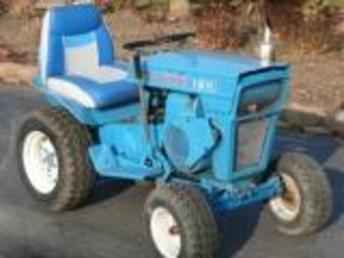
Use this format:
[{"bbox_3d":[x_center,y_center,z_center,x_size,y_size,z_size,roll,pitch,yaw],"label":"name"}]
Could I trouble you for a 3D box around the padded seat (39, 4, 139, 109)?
[{"bbox_3d":[-0.431,-0.425,4.768,0.470,0.510,0.500,-12,17,-39],"label":"padded seat"}]

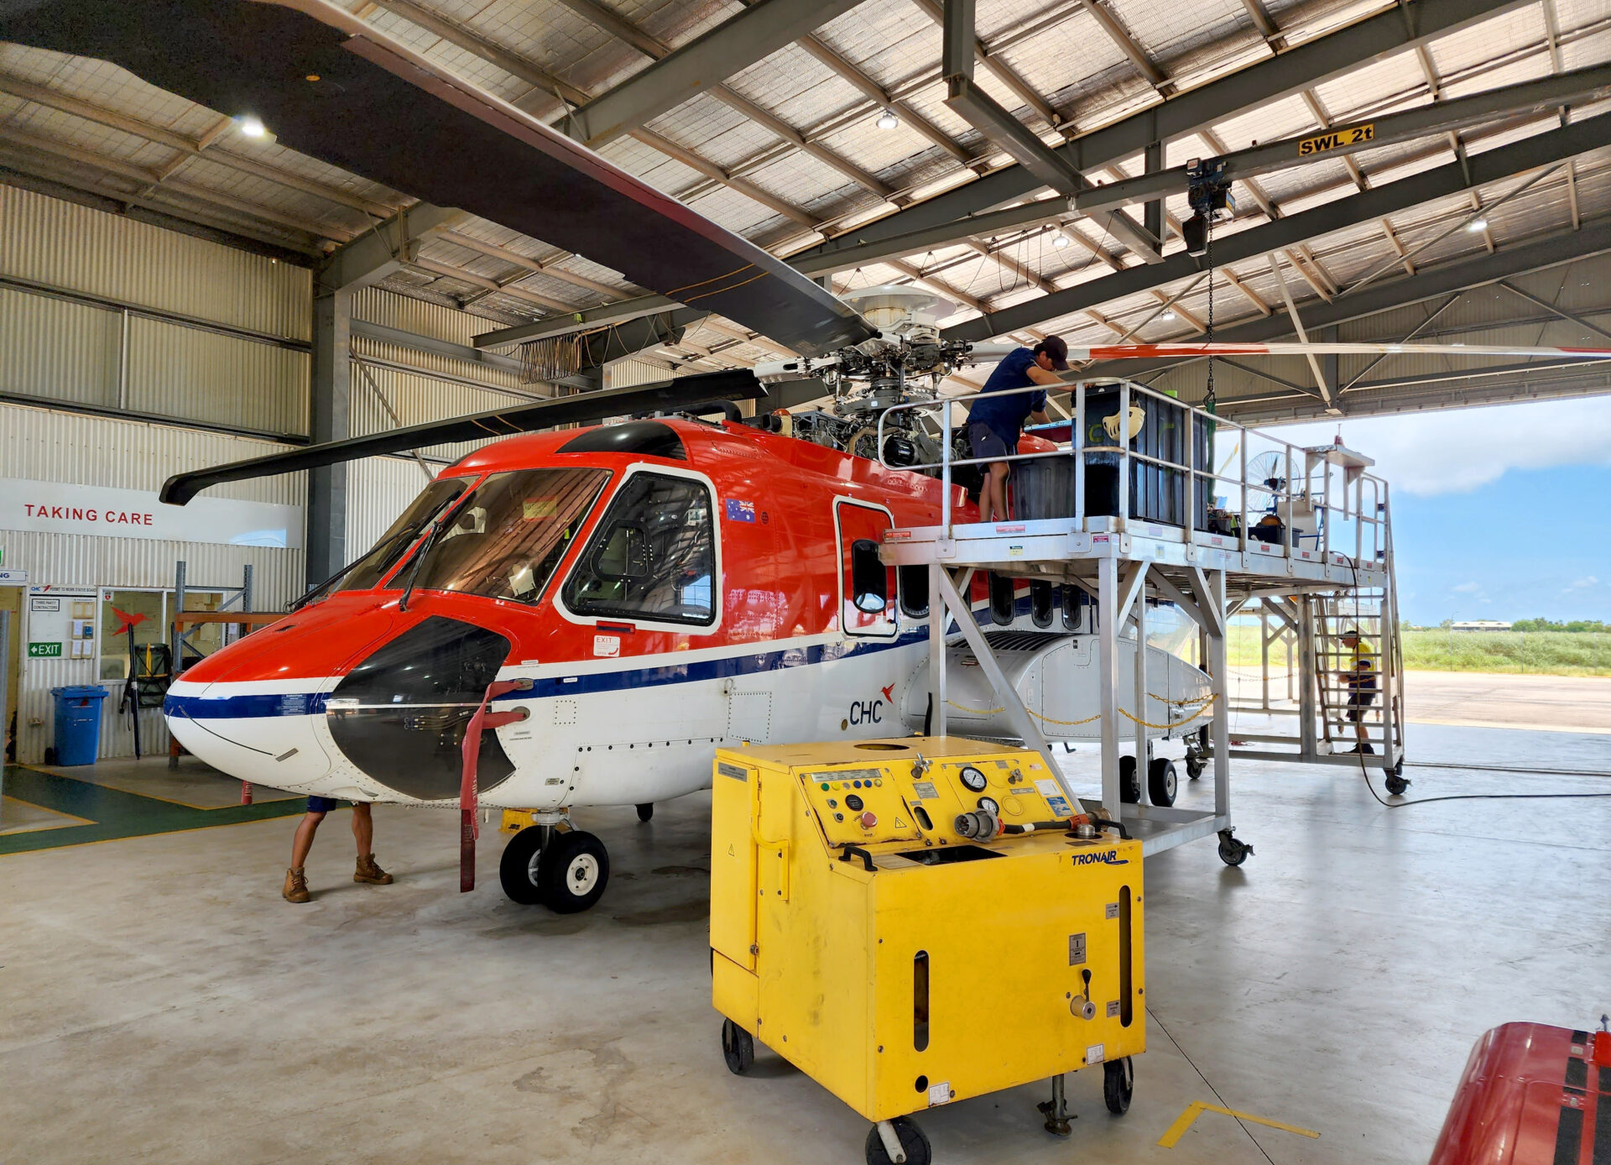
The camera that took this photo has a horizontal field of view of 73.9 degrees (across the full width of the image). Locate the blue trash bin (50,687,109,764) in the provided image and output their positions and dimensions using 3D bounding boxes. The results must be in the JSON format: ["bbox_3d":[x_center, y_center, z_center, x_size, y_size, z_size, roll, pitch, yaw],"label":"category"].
[{"bbox_3d":[-8.849,1.731,13.020,0.560,0.950,0.490,-2,-3,44],"label":"blue trash bin"}]

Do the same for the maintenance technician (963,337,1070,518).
[{"bbox_3d":[1.510,-0.999,7.620,0.760,1.480,0.560,-1,-3,25],"label":"maintenance technician"}]

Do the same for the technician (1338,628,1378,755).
[{"bbox_3d":[7.697,1.535,14.918,0.560,1.720,0.520,0,-2,15],"label":"technician"}]

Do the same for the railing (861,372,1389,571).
[{"bbox_3d":[3.412,-0.641,9.745,1.900,1.080,6.449,-2,-3,42],"label":"railing"}]

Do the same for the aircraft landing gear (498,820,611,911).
[{"bbox_3d":[-1.552,1.724,6.636,0.530,0.560,0.500,-1,-3,37],"label":"aircraft landing gear"}]

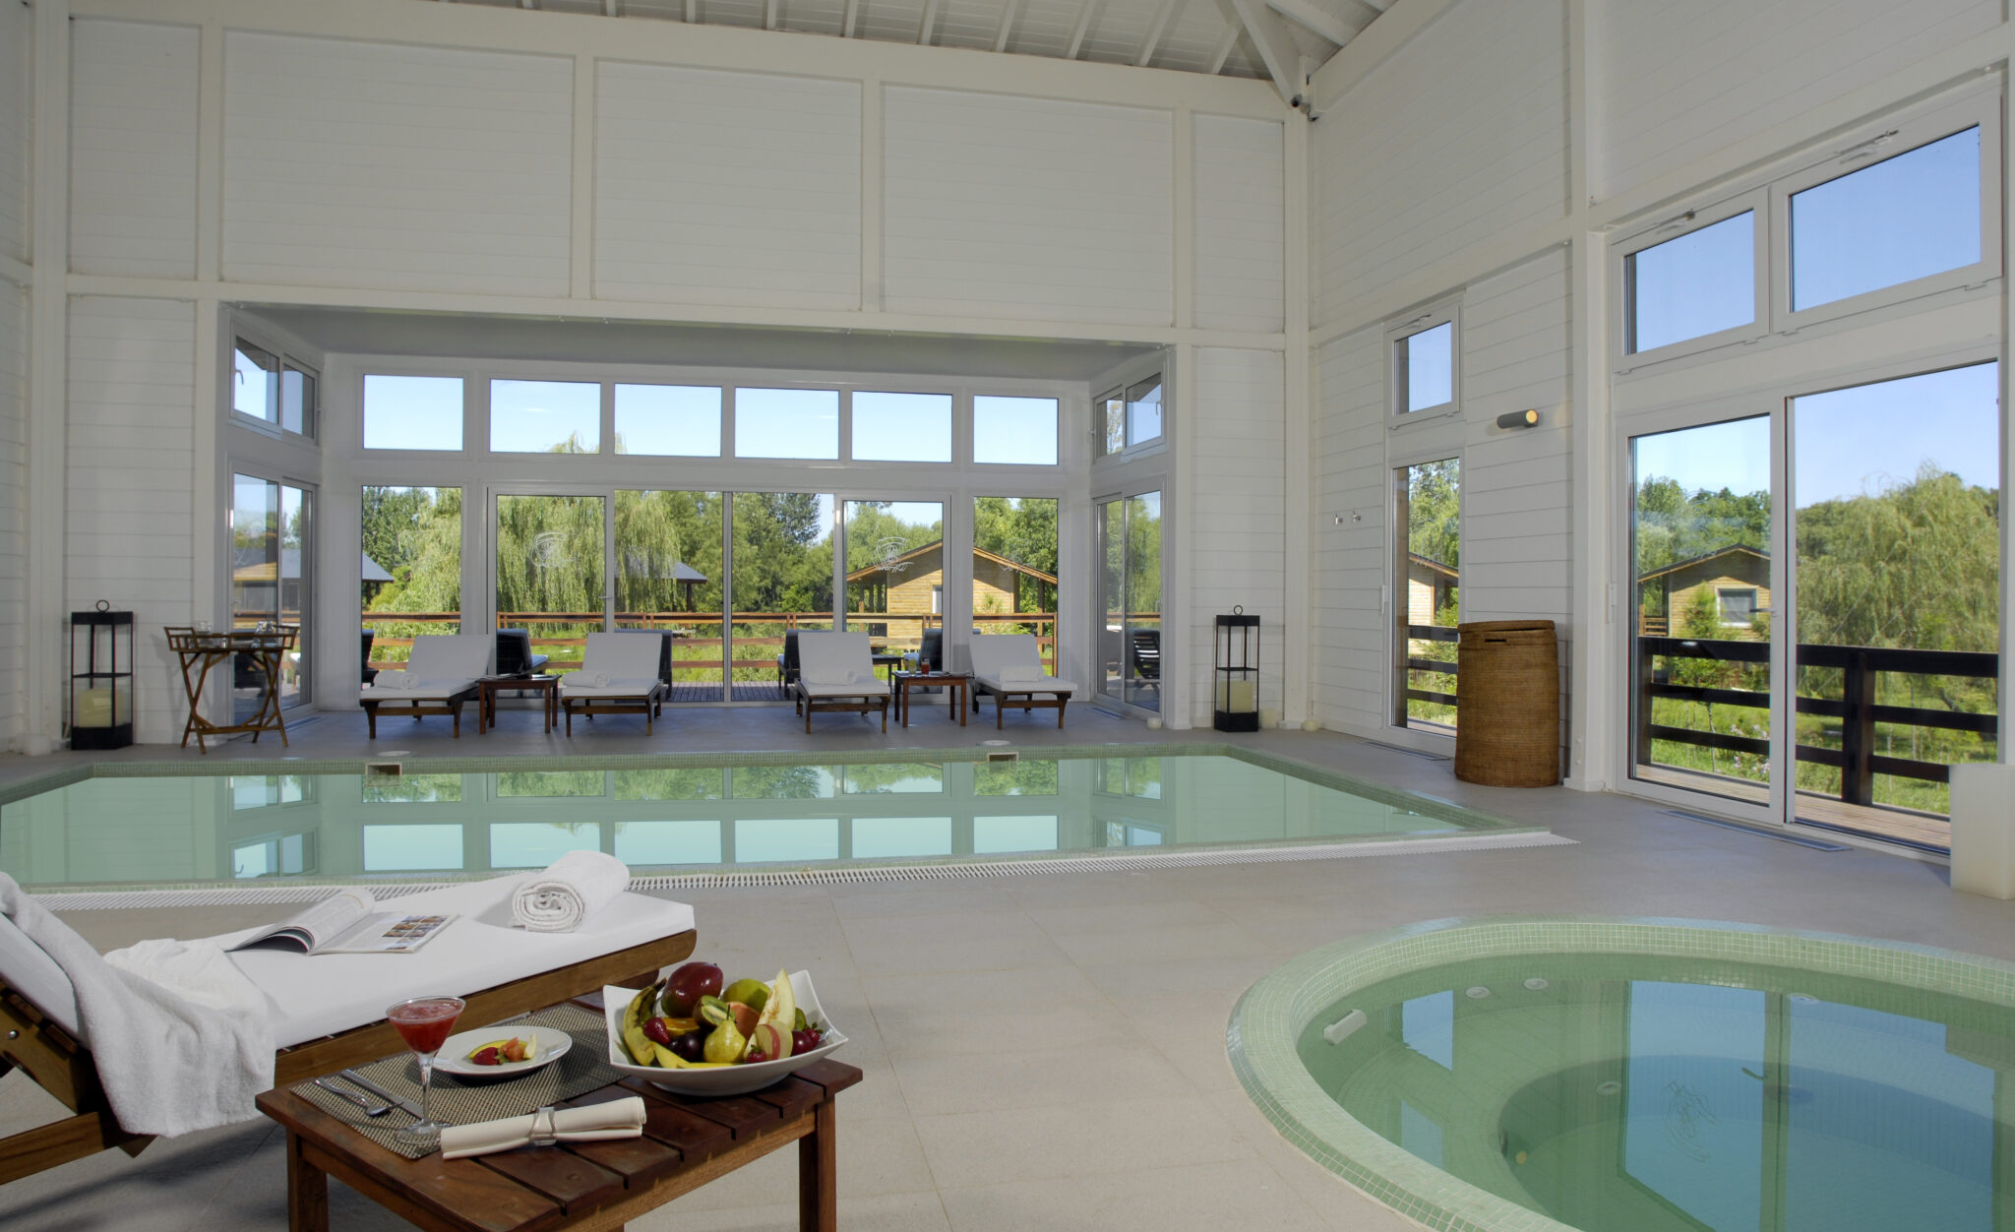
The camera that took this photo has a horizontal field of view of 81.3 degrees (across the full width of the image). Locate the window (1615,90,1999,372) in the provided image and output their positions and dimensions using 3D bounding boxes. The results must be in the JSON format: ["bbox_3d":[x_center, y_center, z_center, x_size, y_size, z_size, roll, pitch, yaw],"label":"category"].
[{"bbox_3d":[3.970,-1.862,6.083,0.080,0.803,2.343,0,1,-11],"label":"window"}]

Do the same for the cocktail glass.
[{"bbox_3d":[-0.725,0.566,1.462,0.088,0.157,0.088,0,1,-12],"label":"cocktail glass"}]

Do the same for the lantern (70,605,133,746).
[{"bbox_3d":[-6.495,0.421,8.432,0.270,1.060,0.270,0,1,-12],"label":"lantern"}]

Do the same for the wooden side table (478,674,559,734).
[{"bbox_3d":[-4.161,0.753,10.036,0.560,0.460,0.570,0,1,-11],"label":"wooden side table"}]

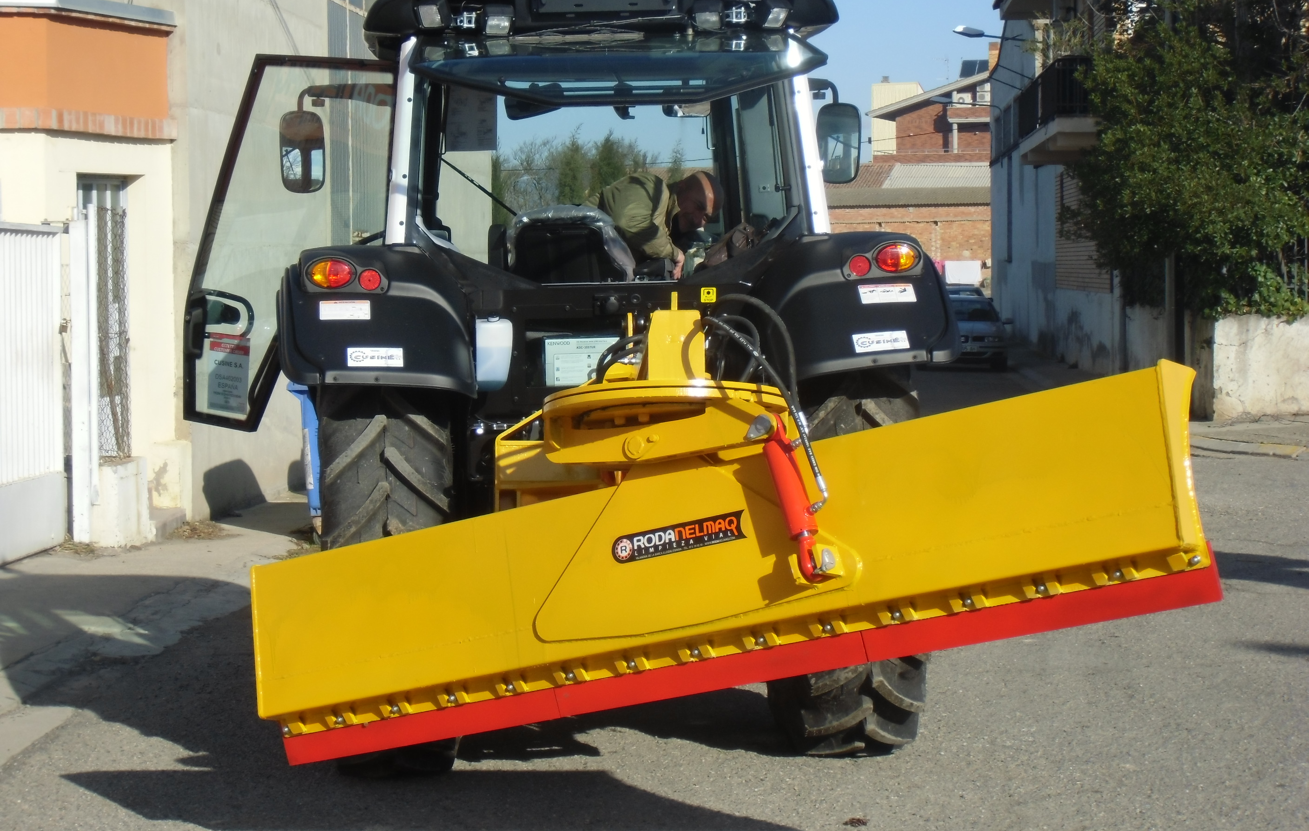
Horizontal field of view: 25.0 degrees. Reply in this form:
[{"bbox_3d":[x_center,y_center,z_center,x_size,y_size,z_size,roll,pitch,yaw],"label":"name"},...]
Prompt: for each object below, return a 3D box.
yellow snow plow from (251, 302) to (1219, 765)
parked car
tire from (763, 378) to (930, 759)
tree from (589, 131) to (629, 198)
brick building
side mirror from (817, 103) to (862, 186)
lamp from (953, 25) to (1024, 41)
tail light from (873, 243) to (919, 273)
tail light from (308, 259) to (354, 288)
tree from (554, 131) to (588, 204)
[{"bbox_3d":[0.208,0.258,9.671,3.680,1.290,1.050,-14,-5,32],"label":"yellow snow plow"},{"bbox_3d":[6.100,-1.675,58.800,1.690,1.430,4.150,0,3,4],"label":"parked car"},{"bbox_3d":[0.757,0.500,11.700,0.500,1.700,1.700,-1,3,-7],"label":"tire"},{"bbox_3d":[-1.638,-6.638,105.000,1.600,7.000,1.600,0,3,0],"label":"tree"},{"bbox_3d":[14.939,-13.985,172.000,14.000,15.000,14.000,0,3,5],"label":"brick building"},{"bbox_3d":[0.772,-1.146,12.400,0.190,0.345,0.090,0,3,2],"label":"side mirror"},{"bbox_3d":[7.787,-8.947,69.000,1.650,0.330,0.300,0,3,4],"label":"lamp"},{"bbox_3d":[0.906,-0.592,11.050,0.172,0.110,0.080,-1,3,-7],"label":"tail light"},{"bbox_3d":[-1.185,-0.520,10.800,0.172,0.110,0.080,-1,3,-7],"label":"tail light"},{"bbox_3d":[-2.985,-6.638,105.000,1.500,7.000,1.500,0,3,0],"label":"tree"}]

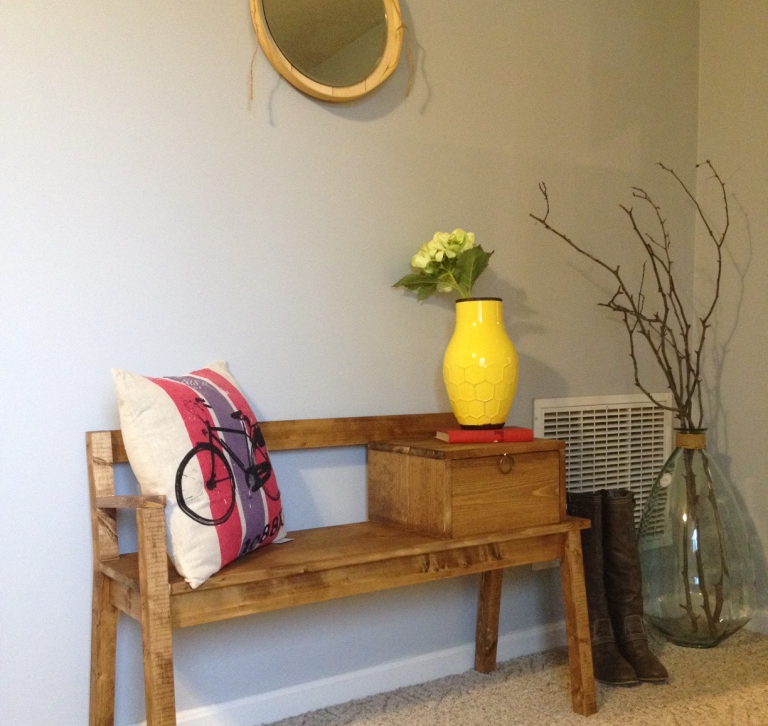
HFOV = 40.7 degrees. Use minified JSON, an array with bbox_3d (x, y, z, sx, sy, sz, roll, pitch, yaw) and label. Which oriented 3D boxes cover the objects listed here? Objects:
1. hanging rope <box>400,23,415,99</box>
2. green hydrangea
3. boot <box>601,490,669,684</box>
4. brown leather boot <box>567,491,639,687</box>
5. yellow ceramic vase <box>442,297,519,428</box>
[{"bbox_3d":[0.058,-0.741,2.545,0.032,0.187,0.025,-1,2,-37],"label":"hanging rope"},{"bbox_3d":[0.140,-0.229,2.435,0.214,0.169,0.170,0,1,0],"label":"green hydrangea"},{"bbox_3d":[0.665,0.592,2.799,0.112,0.464,0.265,-1,1,-26],"label":"boot"},{"bbox_3d":[0.581,0.594,2.775,0.112,0.461,0.265,-1,1,-26],"label":"brown leather boot"},{"bbox_3d":[0.236,-0.001,2.536,0.185,0.309,0.185,0,1,0],"label":"yellow ceramic vase"}]

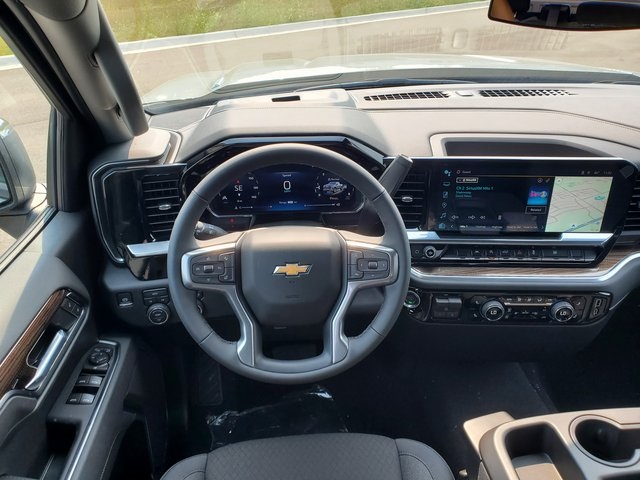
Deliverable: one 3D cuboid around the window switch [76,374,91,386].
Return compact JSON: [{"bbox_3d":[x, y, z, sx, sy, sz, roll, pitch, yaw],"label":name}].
[{"bbox_3d":[-0.401,0.238,0.816,0.019,0.011,0.020,4,39,0],"label":"window switch"}]

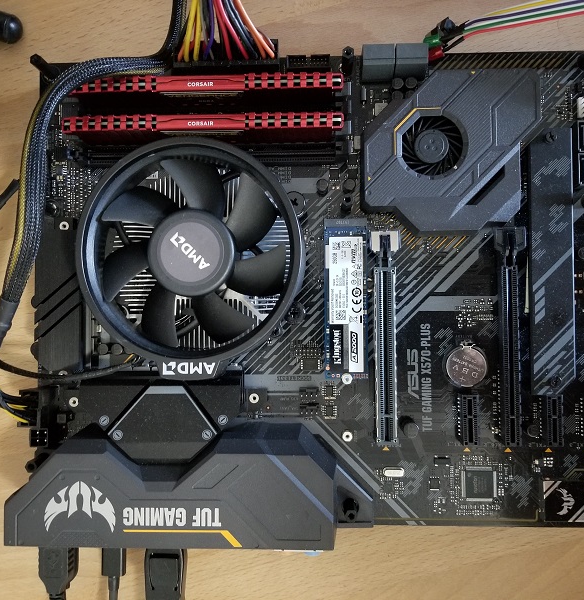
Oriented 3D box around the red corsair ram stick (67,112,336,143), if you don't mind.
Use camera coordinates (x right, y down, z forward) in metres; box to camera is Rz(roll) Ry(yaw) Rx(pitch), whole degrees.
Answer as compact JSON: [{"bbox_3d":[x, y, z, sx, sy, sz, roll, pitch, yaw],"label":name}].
[{"bbox_3d":[-0.042,-0.083,0.300,0.136,0.034,0.007,0,87,2],"label":"red corsair ram stick"}]

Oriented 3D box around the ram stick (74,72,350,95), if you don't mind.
[{"bbox_3d":[-0.042,-0.102,0.301,0.136,0.034,0.007,0,87,2],"label":"ram stick"}]

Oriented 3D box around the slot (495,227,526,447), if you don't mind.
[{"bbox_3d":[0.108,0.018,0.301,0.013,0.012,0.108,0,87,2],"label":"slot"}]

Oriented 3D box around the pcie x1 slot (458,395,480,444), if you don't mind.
[{"bbox_3d":[0.088,0.059,0.301,0.008,0.011,0.025,0,87,2],"label":"pcie x1 slot"}]

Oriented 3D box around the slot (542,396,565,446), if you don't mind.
[{"bbox_3d":[0.129,0.059,0.299,0.008,0.011,0.025,0,87,2],"label":"slot"}]

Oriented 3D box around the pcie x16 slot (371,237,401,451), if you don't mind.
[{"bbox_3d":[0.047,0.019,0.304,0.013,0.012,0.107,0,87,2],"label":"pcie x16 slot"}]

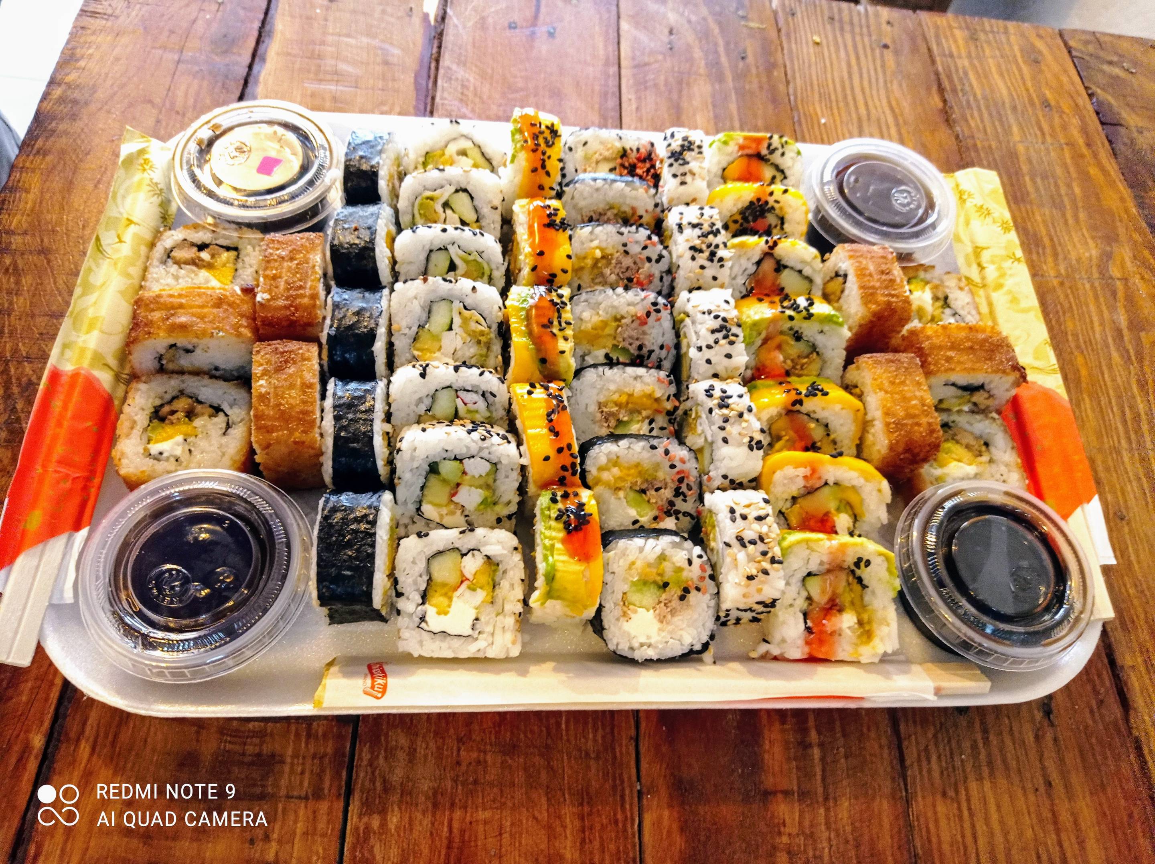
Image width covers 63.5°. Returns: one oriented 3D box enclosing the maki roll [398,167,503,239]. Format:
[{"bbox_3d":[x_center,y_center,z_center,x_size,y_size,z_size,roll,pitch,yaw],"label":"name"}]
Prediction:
[{"bbox_3d":[-0.052,-0.086,0.382,0.042,0.040,0.024,1,25,-7],"label":"maki roll"}]

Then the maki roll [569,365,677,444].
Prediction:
[{"bbox_3d":[0.017,-0.006,0.348,0.038,0.021,0.037,1,98,-7],"label":"maki roll"}]

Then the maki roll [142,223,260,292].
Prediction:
[{"bbox_3d":[-0.141,-0.059,0.352,0.042,0.025,0.041,1,103,-7],"label":"maki roll"}]

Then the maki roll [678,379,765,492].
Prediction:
[{"bbox_3d":[0.053,0.003,0.346,0.022,0.039,0.039,-4,59,-13],"label":"maki roll"}]

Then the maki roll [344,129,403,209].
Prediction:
[{"bbox_3d":[-0.082,-0.101,0.377,0.019,0.038,0.037,-1,59,-4],"label":"maki roll"}]

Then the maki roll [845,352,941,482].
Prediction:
[{"bbox_3d":[0.114,-0.005,0.338,0.022,0.042,0.043,0,59,-4],"label":"maki roll"}]

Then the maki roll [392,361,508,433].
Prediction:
[{"bbox_3d":[-0.046,-0.004,0.336,0.041,0.021,0.040,1,101,-7],"label":"maki roll"}]

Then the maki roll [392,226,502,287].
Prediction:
[{"bbox_3d":[-0.048,-0.057,0.352,0.039,0.039,0.021,1,18,-6],"label":"maki roll"}]

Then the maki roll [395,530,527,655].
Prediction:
[{"bbox_3d":[-0.038,0.052,0.305,0.040,0.021,0.038,1,95,-7],"label":"maki roll"}]

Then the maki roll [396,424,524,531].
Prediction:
[{"bbox_3d":[-0.041,0.019,0.319,0.041,0.024,0.041,1,102,-7],"label":"maki roll"}]

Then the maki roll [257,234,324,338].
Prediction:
[{"bbox_3d":[-0.108,-0.050,0.355,0.023,0.041,0.043,1,59,-7],"label":"maki roll"}]

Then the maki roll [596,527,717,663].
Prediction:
[{"bbox_3d":[0.025,0.052,0.296,0.036,0.021,0.038,3,90,-5],"label":"maki roll"}]

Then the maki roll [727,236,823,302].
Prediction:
[{"bbox_3d":[0.082,-0.065,0.392,0.038,0.037,0.021,1,17,-7],"label":"maki roll"}]

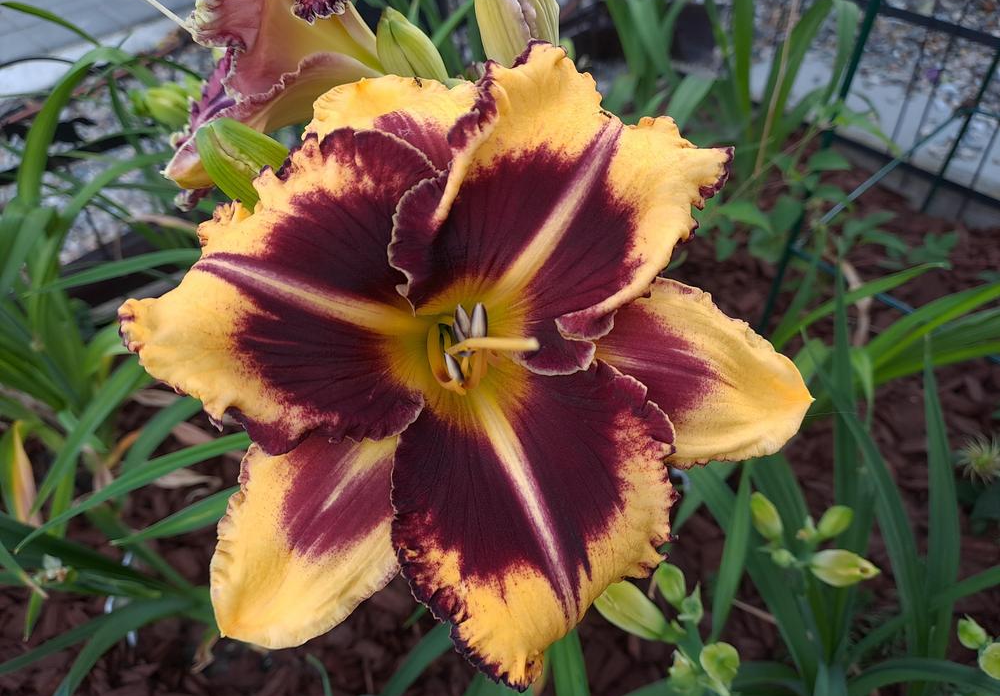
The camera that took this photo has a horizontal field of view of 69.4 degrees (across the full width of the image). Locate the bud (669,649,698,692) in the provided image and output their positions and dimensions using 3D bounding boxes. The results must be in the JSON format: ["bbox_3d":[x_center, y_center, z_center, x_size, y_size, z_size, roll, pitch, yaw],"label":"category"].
[{"bbox_3d":[0.095,0.167,0.375,0.015,0.020,0.014,-5,29,3],"label":"bud"}]

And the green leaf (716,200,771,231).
[{"bbox_3d":[0.322,-0.173,0.950,0.065,0.020,0.045,15,44,15],"label":"green leaf"}]

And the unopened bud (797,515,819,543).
[{"bbox_3d":[0.151,0.089,0.355,0.009,0.013,0.009,6,43,24],"label":"unopened bud"}]

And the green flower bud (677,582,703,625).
[{"bbox_3d":[0.099,0.133,0.375,0.011,0.021,0.011,8,24,-4],"label":"green flower bud"}]

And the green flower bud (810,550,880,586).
[{"bbox_3d":[0.191,0.122,0.400,0.043,0.020,0.020,-1,74,37],"label":"green flower bud"}]

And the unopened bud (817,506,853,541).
[{"bbox_3d":[0.185,0.097,0.400,0.015,0.026,0.015,-9,46,-50],"label":"unopened bud"}]

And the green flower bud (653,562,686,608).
[{"bbox_3d":[0.085,0.118,0.360,0.014,0.026,0.014,-23,5,5],"label":"green flower bud"}]

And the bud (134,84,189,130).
[{"bbox_3d":[-0.175,-0.127,0.380,0.018,0.036,0.018,-51,47,-2],"label":"bud"}]

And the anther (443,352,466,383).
[{"bbox_3d":[-0.013,0.005,0.203,0.003,0.010,0.003,-30,12,6],"label":"anther"}]

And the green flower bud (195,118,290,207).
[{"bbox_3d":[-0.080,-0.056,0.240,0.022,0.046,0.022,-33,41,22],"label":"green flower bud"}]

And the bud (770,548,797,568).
[{"bbox_3d":[0.165,0.122,0.420,0.015,0.009,0.009,27,33,-27],"label":"bud"}]

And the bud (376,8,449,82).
[{"bbox_3d":[-0.030,-0.105,0.250,0.017,0.038,0.017,-44,41,12],"label":"bud"}]

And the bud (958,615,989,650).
[{"bbox_3d":[0.269,0.162,0.410,0.015,0.015,0.024,-44,72,11],"label":"bud"}]

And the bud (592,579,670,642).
[{"bbox_3d":[0.066,0.131,0.360,0.048,0.021,0.021,34,79,-1],"label":"bud"}]

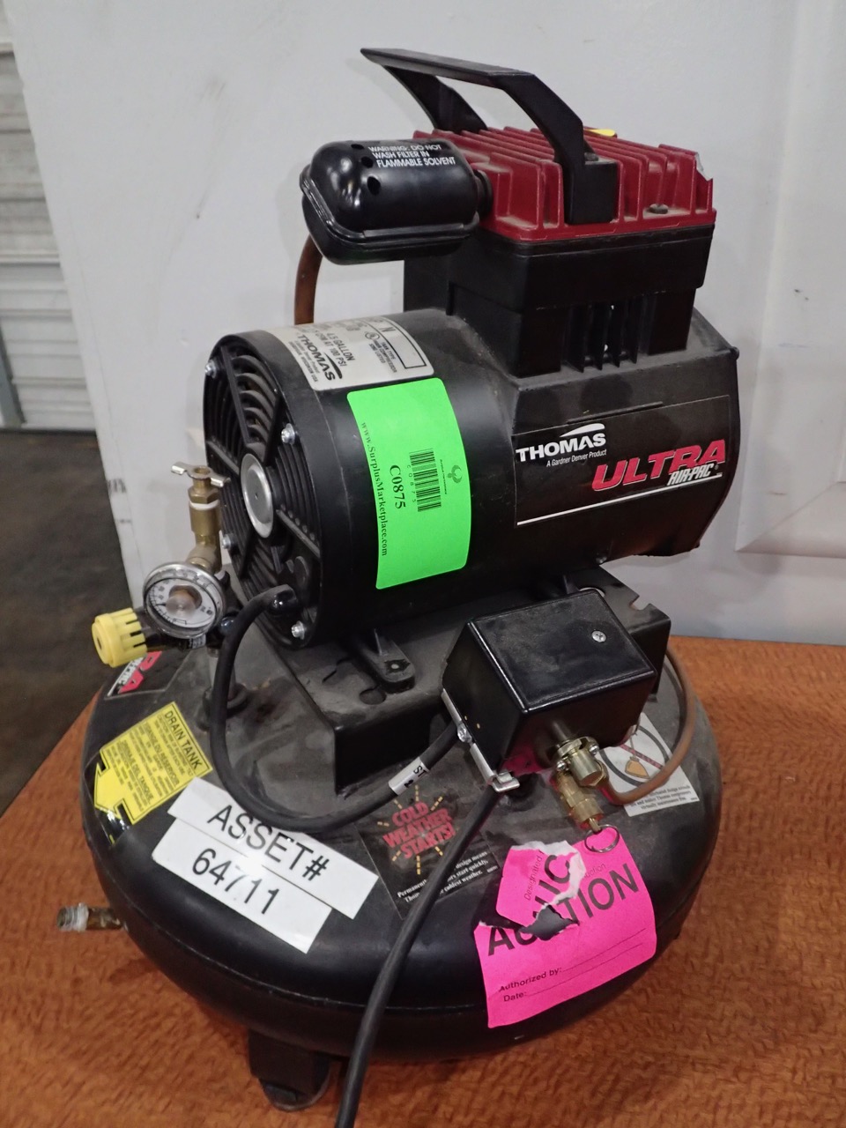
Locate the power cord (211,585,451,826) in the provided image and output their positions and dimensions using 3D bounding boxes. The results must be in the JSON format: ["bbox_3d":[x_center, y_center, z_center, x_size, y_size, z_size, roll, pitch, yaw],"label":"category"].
[{"bbox_3d":[-0.051,0.072,0.493,0.133,0.104,0.074,16,34,19],"label":"power cord"}]

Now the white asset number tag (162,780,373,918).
[{"bbox_3d":[-0.079,0.142,0.497,0.117,0.007,0.023,22,67,21],"label":"white asset number tag"}]

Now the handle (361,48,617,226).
[{"bbox_3d":[0.027,-0.211,0.472,0.080,0.062,0.128,-14,36,-26],"label":"handle"}]

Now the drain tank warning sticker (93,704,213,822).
[{"bbox_3d":[-0.157,0.115,0.543,0.065,0.010,0.057,-41,47,-5],"label":"drain tank warning sticker"}]

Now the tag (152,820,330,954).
[{"bbox_3d":[-0.094,0.160,0.492,0.102,0.025,0.008,23,-6,20],"label":"tag"}]

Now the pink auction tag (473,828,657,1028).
[{"bbox_3d":[0.079,0.191,0.512,0.111,0.100,0.022,-13,20,-23],"label":"pink auction tag"}]

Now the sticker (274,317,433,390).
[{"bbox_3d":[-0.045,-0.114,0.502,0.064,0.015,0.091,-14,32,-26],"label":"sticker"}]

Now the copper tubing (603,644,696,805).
[{"bbox_3d":[0.134,0.081,0.555,0.043,0.021,0.163,15,34,17],"label":"copper tubing"}]

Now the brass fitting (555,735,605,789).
[{"bbox_3d":[0.078,0.098,0.486,0.025,0.018,0.022,-12,49,-24],"label":"brass fitting"}]

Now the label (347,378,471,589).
[{"bbox_3d":[-0.003,-0.039,0.477,0.051,0.097,0.016,-14,13,-26],"label":"label"}]

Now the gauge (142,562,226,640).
[{"bbox_3d":[-0.122,0.019,0.498,0.042,0.042,0.024,5,32,2],"label":"gauge"}]

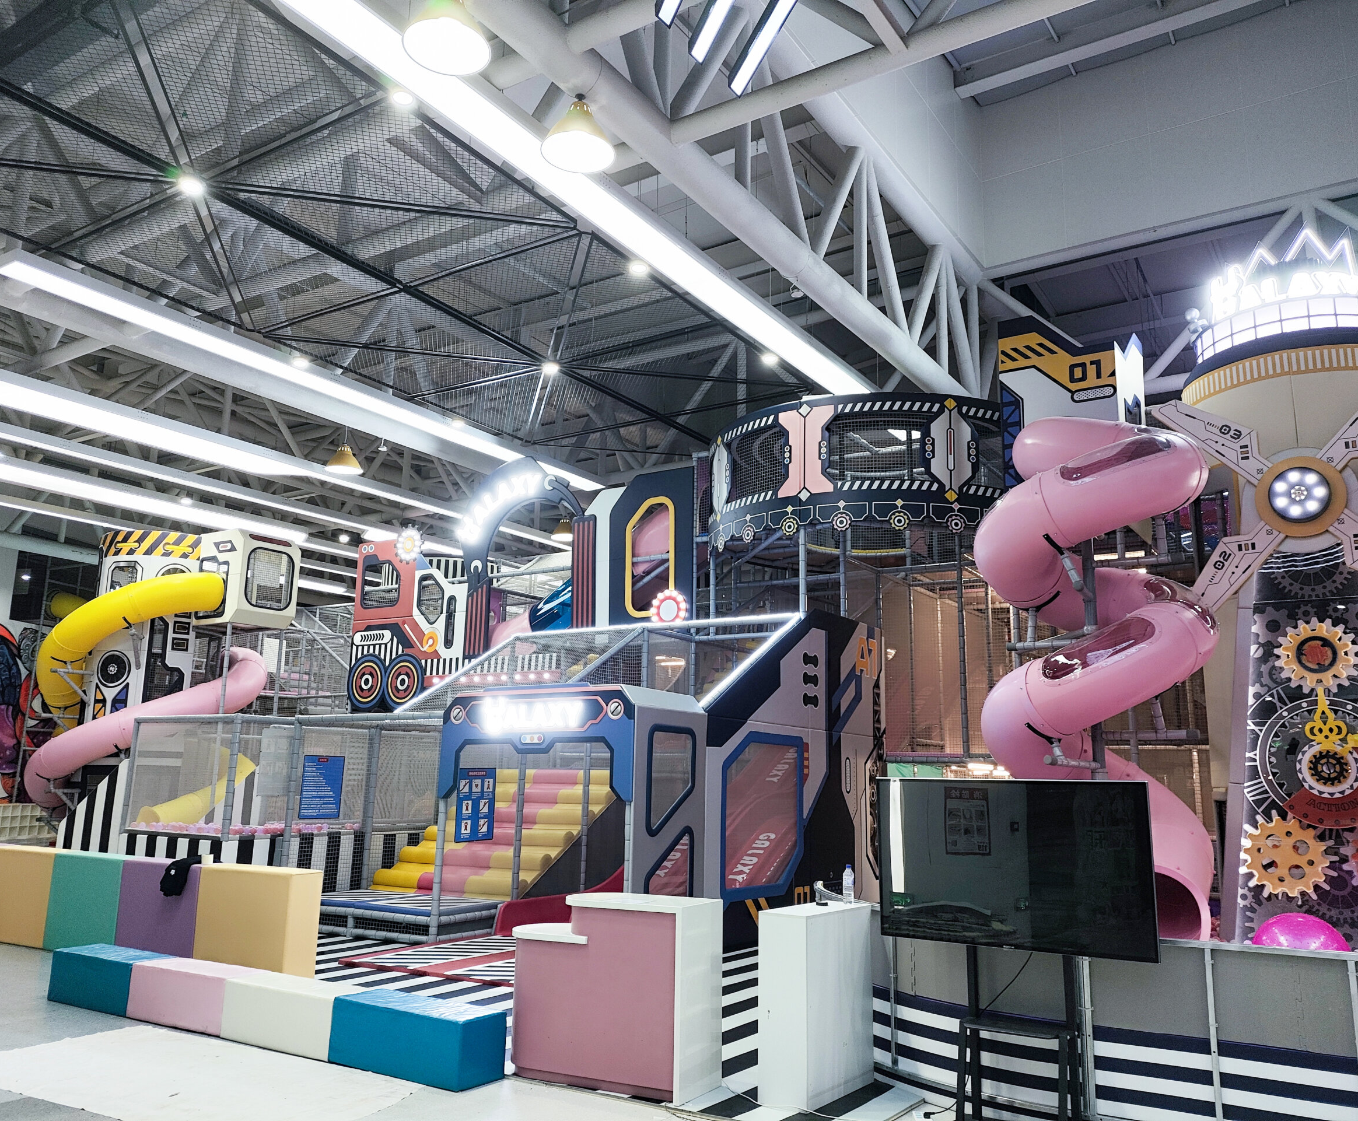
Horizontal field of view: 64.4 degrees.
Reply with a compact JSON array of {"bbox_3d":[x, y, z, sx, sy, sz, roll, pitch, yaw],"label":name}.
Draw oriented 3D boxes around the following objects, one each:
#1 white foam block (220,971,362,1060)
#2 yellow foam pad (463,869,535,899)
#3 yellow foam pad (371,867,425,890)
[{"bbox_3d":[-2.402,2.862,6.800,1.040,0.354,0.330,-6,-14,32],"label":"white foam block"},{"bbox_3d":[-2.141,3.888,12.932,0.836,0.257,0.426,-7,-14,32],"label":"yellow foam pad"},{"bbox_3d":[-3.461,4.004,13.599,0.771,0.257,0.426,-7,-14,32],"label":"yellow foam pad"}]

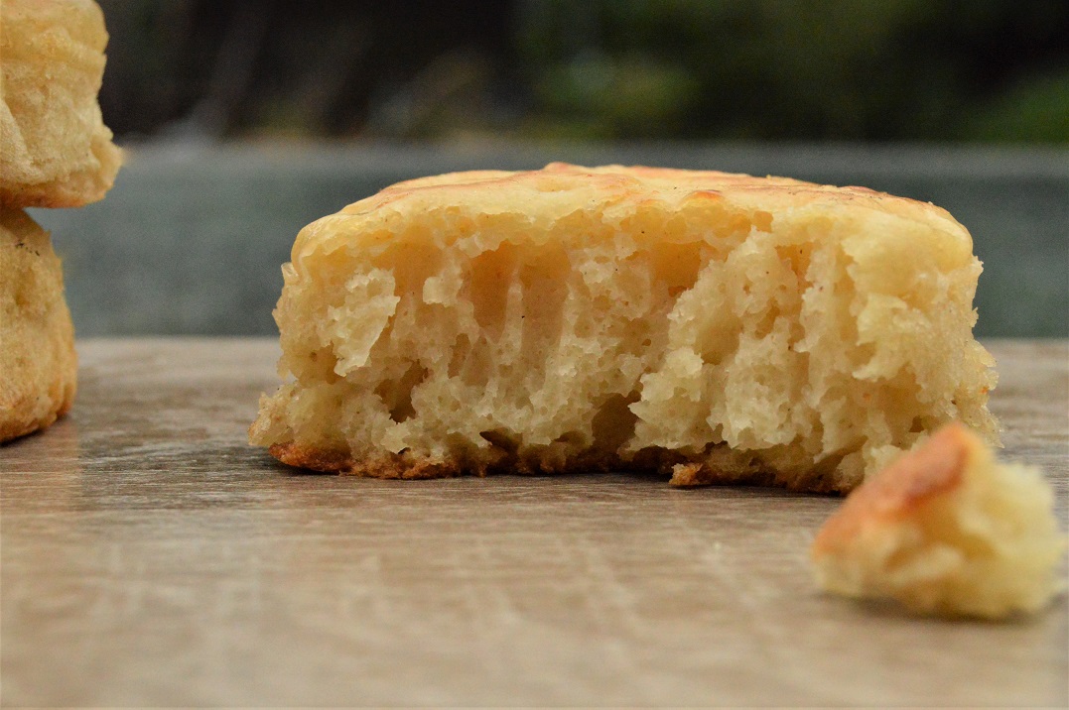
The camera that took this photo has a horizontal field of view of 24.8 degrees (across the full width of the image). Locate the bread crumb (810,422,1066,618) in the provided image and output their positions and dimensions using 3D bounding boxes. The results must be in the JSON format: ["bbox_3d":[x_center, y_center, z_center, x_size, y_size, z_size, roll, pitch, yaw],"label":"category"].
[{"bbox_3d":[0.033,0.012,0.198,0.021,0.014,0.018,0,9,0],"label":"bread crumb"}]

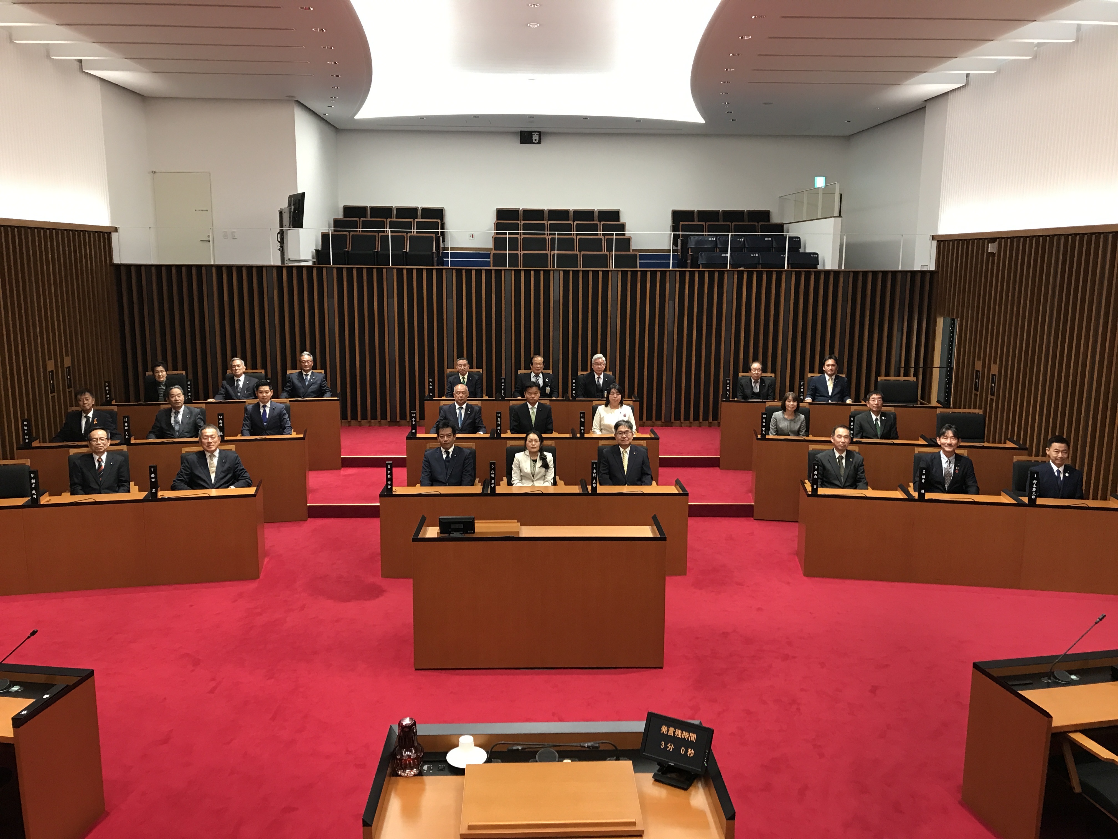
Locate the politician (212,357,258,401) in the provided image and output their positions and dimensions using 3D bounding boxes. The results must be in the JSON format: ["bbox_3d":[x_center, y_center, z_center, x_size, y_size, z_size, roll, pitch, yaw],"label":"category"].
[{"bbox_3d":[-4.280,-0.153,11.931,0.584,1.276,0.760,-2,9,-12],"label":"politician"}]

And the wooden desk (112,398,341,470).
[{"bbox_3d":[-4.247,0.198,11.630,2.802,0.925,0.579,-2,9,-13],"label":"wooden desk"}]

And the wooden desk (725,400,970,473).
[{"bbox_3d":[3.522,0.222,11.848,2.770,0.954,0.609,2,9,10],"label":"wooden desk"}]

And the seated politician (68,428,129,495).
[{"bbox_3d":[-4.181,0.731,8.190,0.540,1.260,0.750,-2,9,-12],"label":"seated politician"}]

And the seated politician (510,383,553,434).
[{"bbox_3d":[-0.321,0.245,10.300,0.520,1.280,0.750,0,9,-1],"label":"seated politician"}]

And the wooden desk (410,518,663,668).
[{"bbox_3d":[-0.136,1.200,6.388,1.693,0.930,0.587,0,9,-2],"label":"wooden desk"}]

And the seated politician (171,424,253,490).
[{"bbox_3d":[-3.297,0.730,8.611,0.725,1.304,0.796,-2,10,-16],"label":"seated politician"}]

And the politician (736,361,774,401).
[{"bbox_3d":[2.737,-0.176,12.624,0.528,1.239,0.796,2,10,10],"label":"politician"}]

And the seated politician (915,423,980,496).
[{"bbox_3d":[3.660,0.738,8.500,0.581,1.325,0.760,2,9,10],"label":"seated politician"}]

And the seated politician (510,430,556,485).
[{"bbox_3d":[-0.253,0.758,8.882,0.459,1.214,0.796,0,10,-2],"label":"seated politician"}]

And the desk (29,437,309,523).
[{"bbox_3d":[-4.161,0.653,9.793,2.769,0.919,0.579,-2,9,-13],"label":"desk"}]

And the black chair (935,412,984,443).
[{"bbox_3d":[4.546,0.435,10.144,0.580,1.000,0.600,2,9,10],"label":"black chair"}]

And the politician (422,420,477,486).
[{"bbox_3d":[-1.085,0.689,8.755,0.538,1.291,0.760,0,9,-2],"label":"politician"}]

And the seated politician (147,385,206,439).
[{"bbox_3d":[-4.339,0.287,10.262,0.614,1.299,0.796,-2,10,-17],"label":"seated politician"}]

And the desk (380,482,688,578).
[{"bbox_3d":[-0.225,1.000,8.469,2.770,0.776,0.609,0,9,-2],"label":"desk"}]

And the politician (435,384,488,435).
[{"bbox_3d":[-1.155,0.254,10.669,0.590,1.284,0.796,0,10,-2],"label":"politician"}]

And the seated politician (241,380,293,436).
[{"bbox_3d":[-3.386,0.241,10.499,0.555,1.327,0.796,-2,10,-15],"label":"seated politician"}]

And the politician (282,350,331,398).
[{"bbox_3d":[-3.425,-0.236,12.331,0.648,1.345,0.796,-2,10,-13],"label":"politician"}]

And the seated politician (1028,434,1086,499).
[{"bbox_3d":[4.615,0.806,8.342,0.500,1.250,0.760,2,9,12],"label":"seated politician"}]

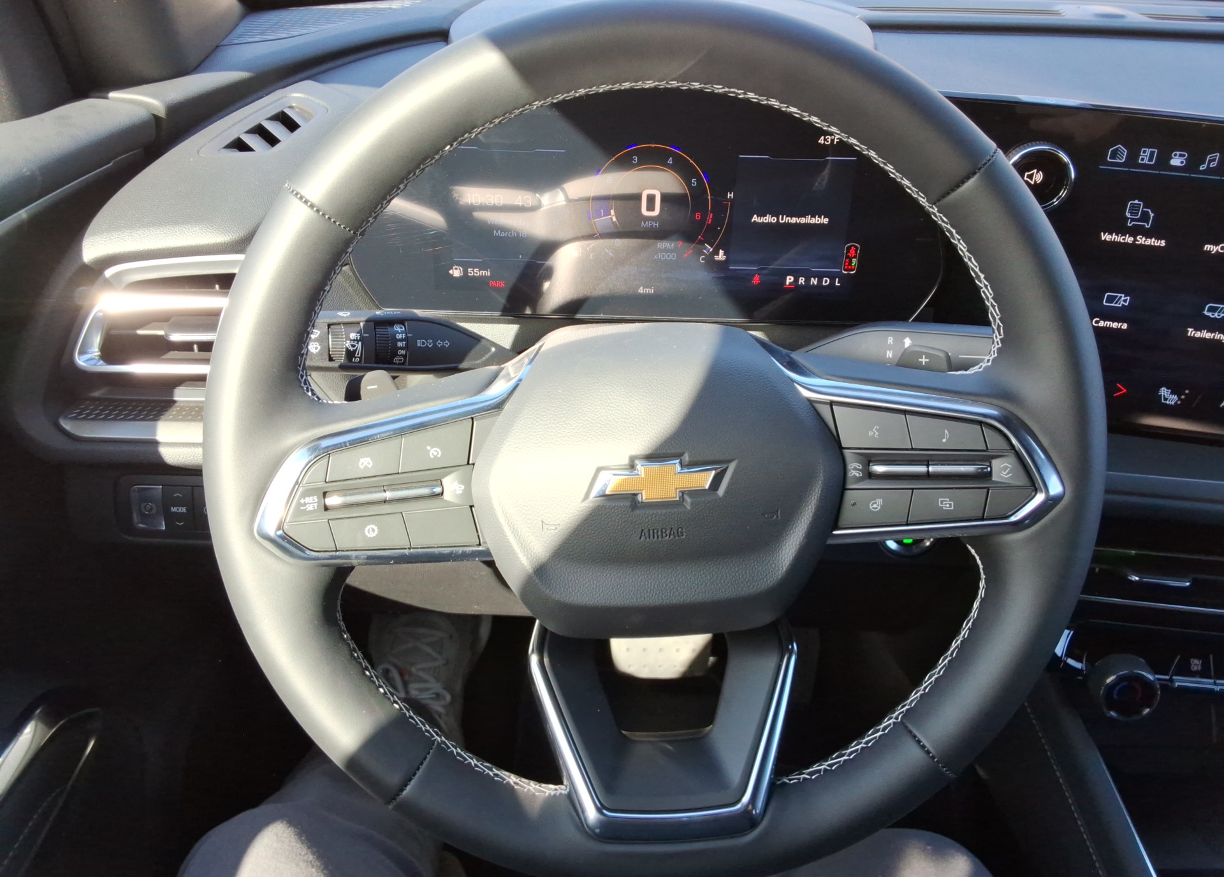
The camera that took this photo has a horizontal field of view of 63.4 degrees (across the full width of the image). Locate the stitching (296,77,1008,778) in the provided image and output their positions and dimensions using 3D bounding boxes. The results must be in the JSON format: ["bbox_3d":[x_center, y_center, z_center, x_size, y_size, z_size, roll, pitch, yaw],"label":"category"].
[{"bbox_3d":[0.016,0.000,0.410,0.292,0.294,0.022,-3,3,0],"label":"stitching"}]

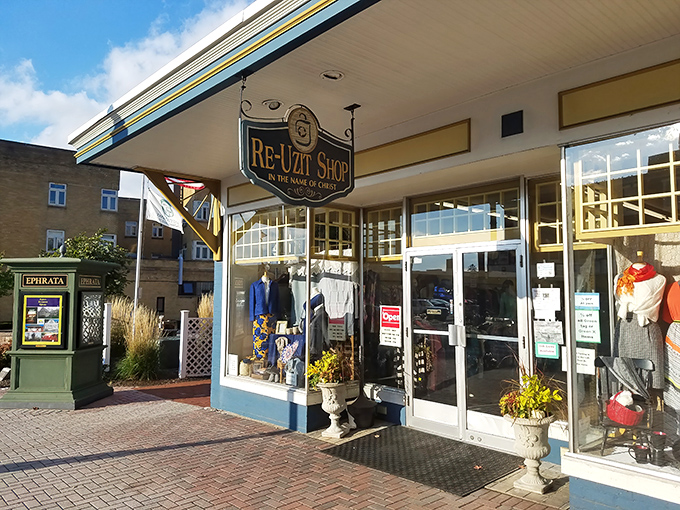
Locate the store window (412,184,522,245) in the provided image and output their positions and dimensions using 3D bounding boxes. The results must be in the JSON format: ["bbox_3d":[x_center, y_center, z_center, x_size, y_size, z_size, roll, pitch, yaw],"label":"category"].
[{"bbox_3d":[1.450,-0.460,6.067,1.505,0.628,0.080,-4,-6,45],"label":"store window"}]

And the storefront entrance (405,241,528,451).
[{"bbox_3d":[1.419,1.007,5.970,1.608,2.279,0.100,-4,-6,45],"label":"storefront entrance"}]

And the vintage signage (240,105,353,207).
[{"bbox_3d":[-0.322,-0.847,4.351,1.156,0.860,0.070,3,-5,-39],"label":"vintage signage"}]

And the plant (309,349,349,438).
[{"bbox_3d":[-0.072,1.649,6.180,0.490,1.030,0.480,-4,-6,45],"label":"plant"}]

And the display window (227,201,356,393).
[{"bbox_3d":[-0.699,0.567,7.321,1.815,2.356,1.006,-4,-6,45],"label":"display window"}]

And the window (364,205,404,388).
[{"bbox_3d":[0.593,0.535,6.824,0.705,2.391,0.080,-4,-6,45],"label":"window"}]

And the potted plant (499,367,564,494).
[{"bbox_3d":[1.711,1.523,4.564,0.550,1.050,0.540,-4,-6,45],"label":"potted plant"}]

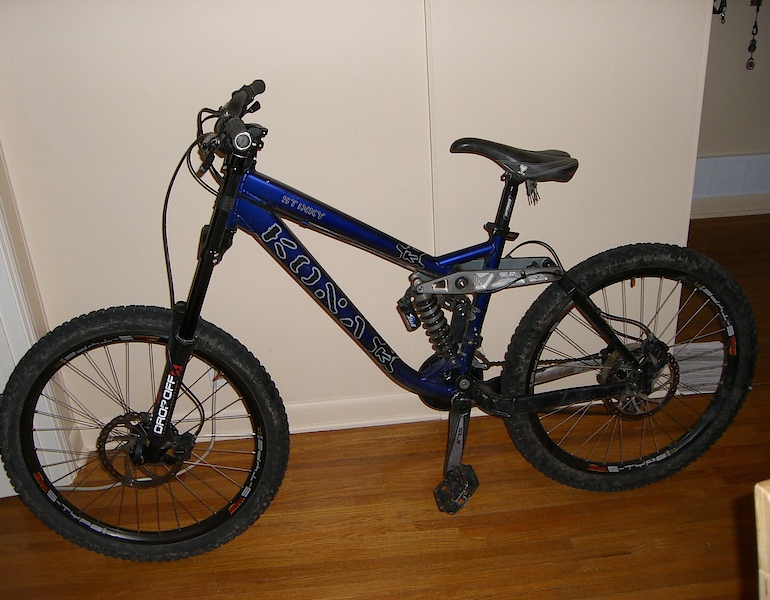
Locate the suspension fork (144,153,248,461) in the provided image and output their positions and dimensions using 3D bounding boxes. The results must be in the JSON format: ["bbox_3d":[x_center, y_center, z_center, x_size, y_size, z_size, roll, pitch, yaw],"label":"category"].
[{"bbox_3d":[-0.406,0.014,1.942,0.120,0.741,0.185,16,19,-9],"label":"suspension fork"}]

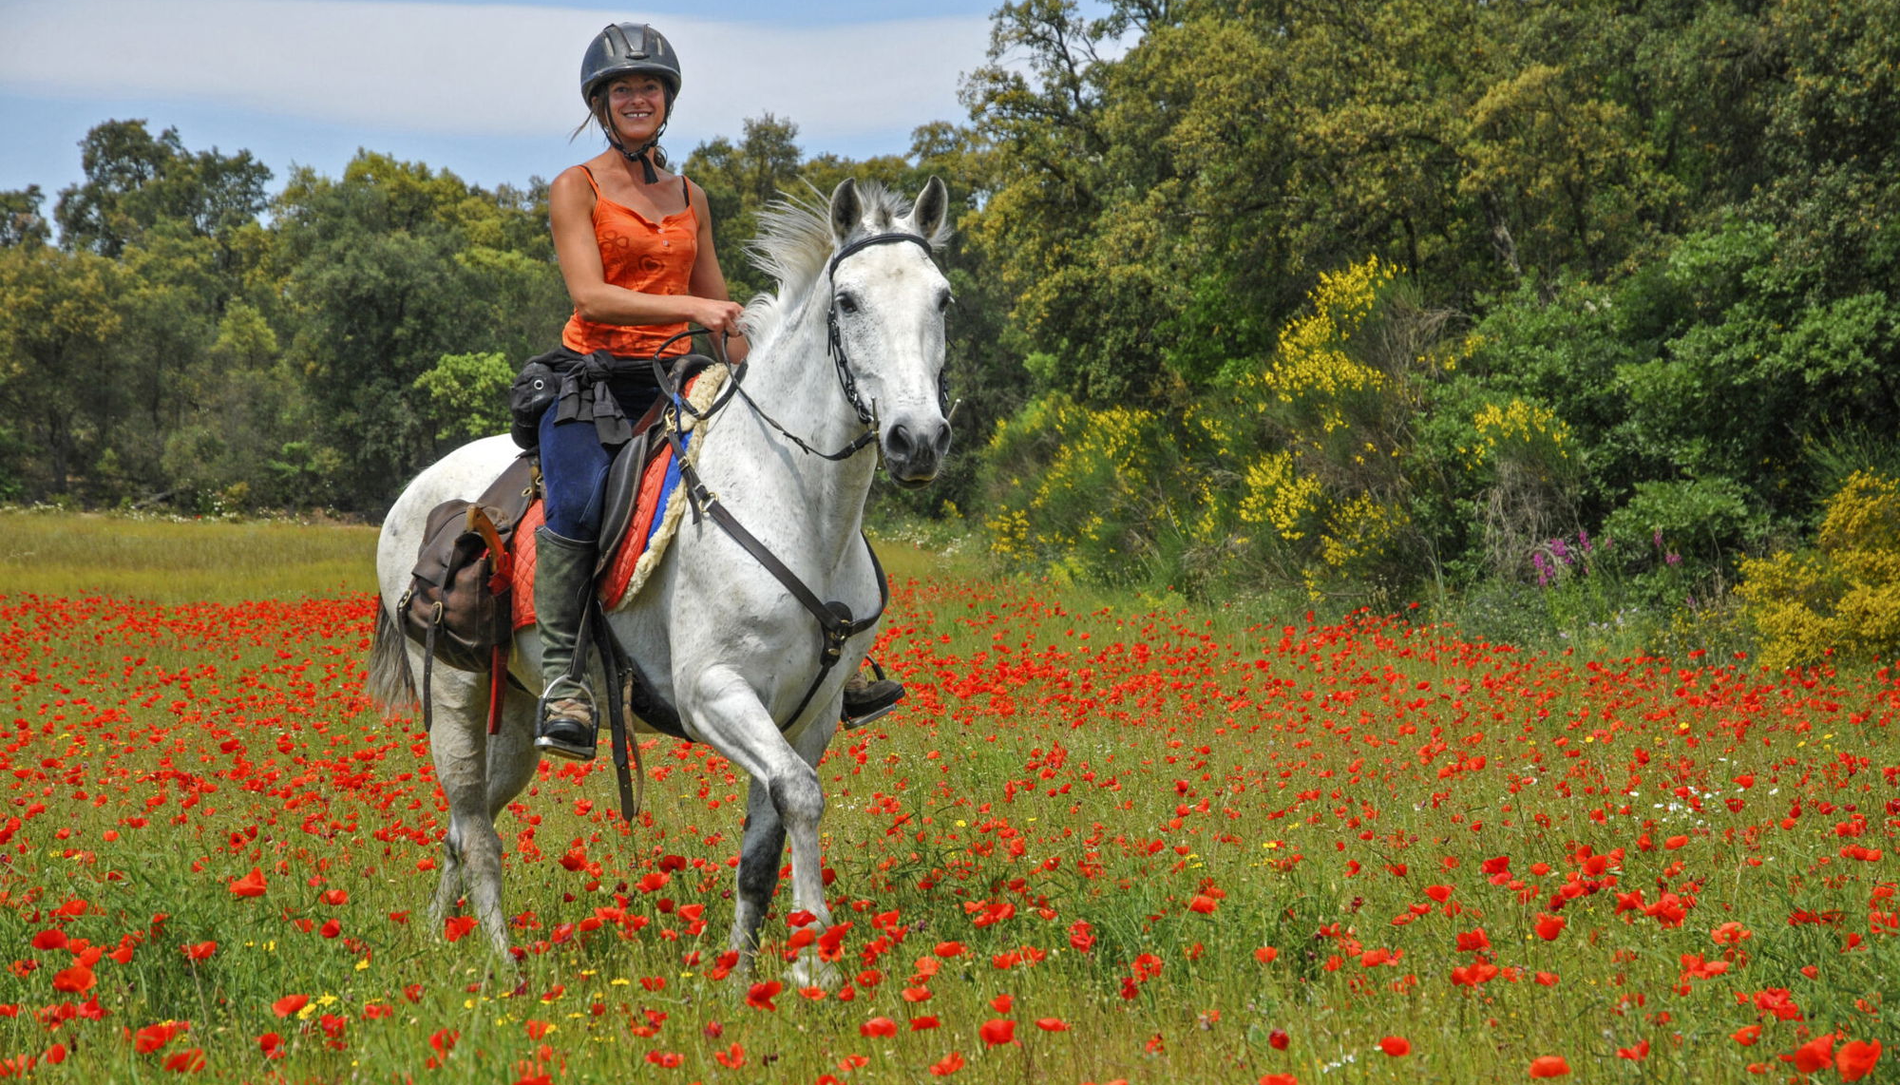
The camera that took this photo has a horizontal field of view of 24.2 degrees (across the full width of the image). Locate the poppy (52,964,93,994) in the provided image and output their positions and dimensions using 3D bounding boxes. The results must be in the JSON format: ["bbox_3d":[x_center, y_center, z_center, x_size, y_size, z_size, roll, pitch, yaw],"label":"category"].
[{"bbox_3d":[-1.428,0.711,7.200,0.070,0.045,0.068,0,1,0],"label":"poppy"}]

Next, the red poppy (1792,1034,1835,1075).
[{"bbox_3d":[1.190,0.705,6.100,0.060,0.054,0.058,0,1,0],"label":"red poppy"}]

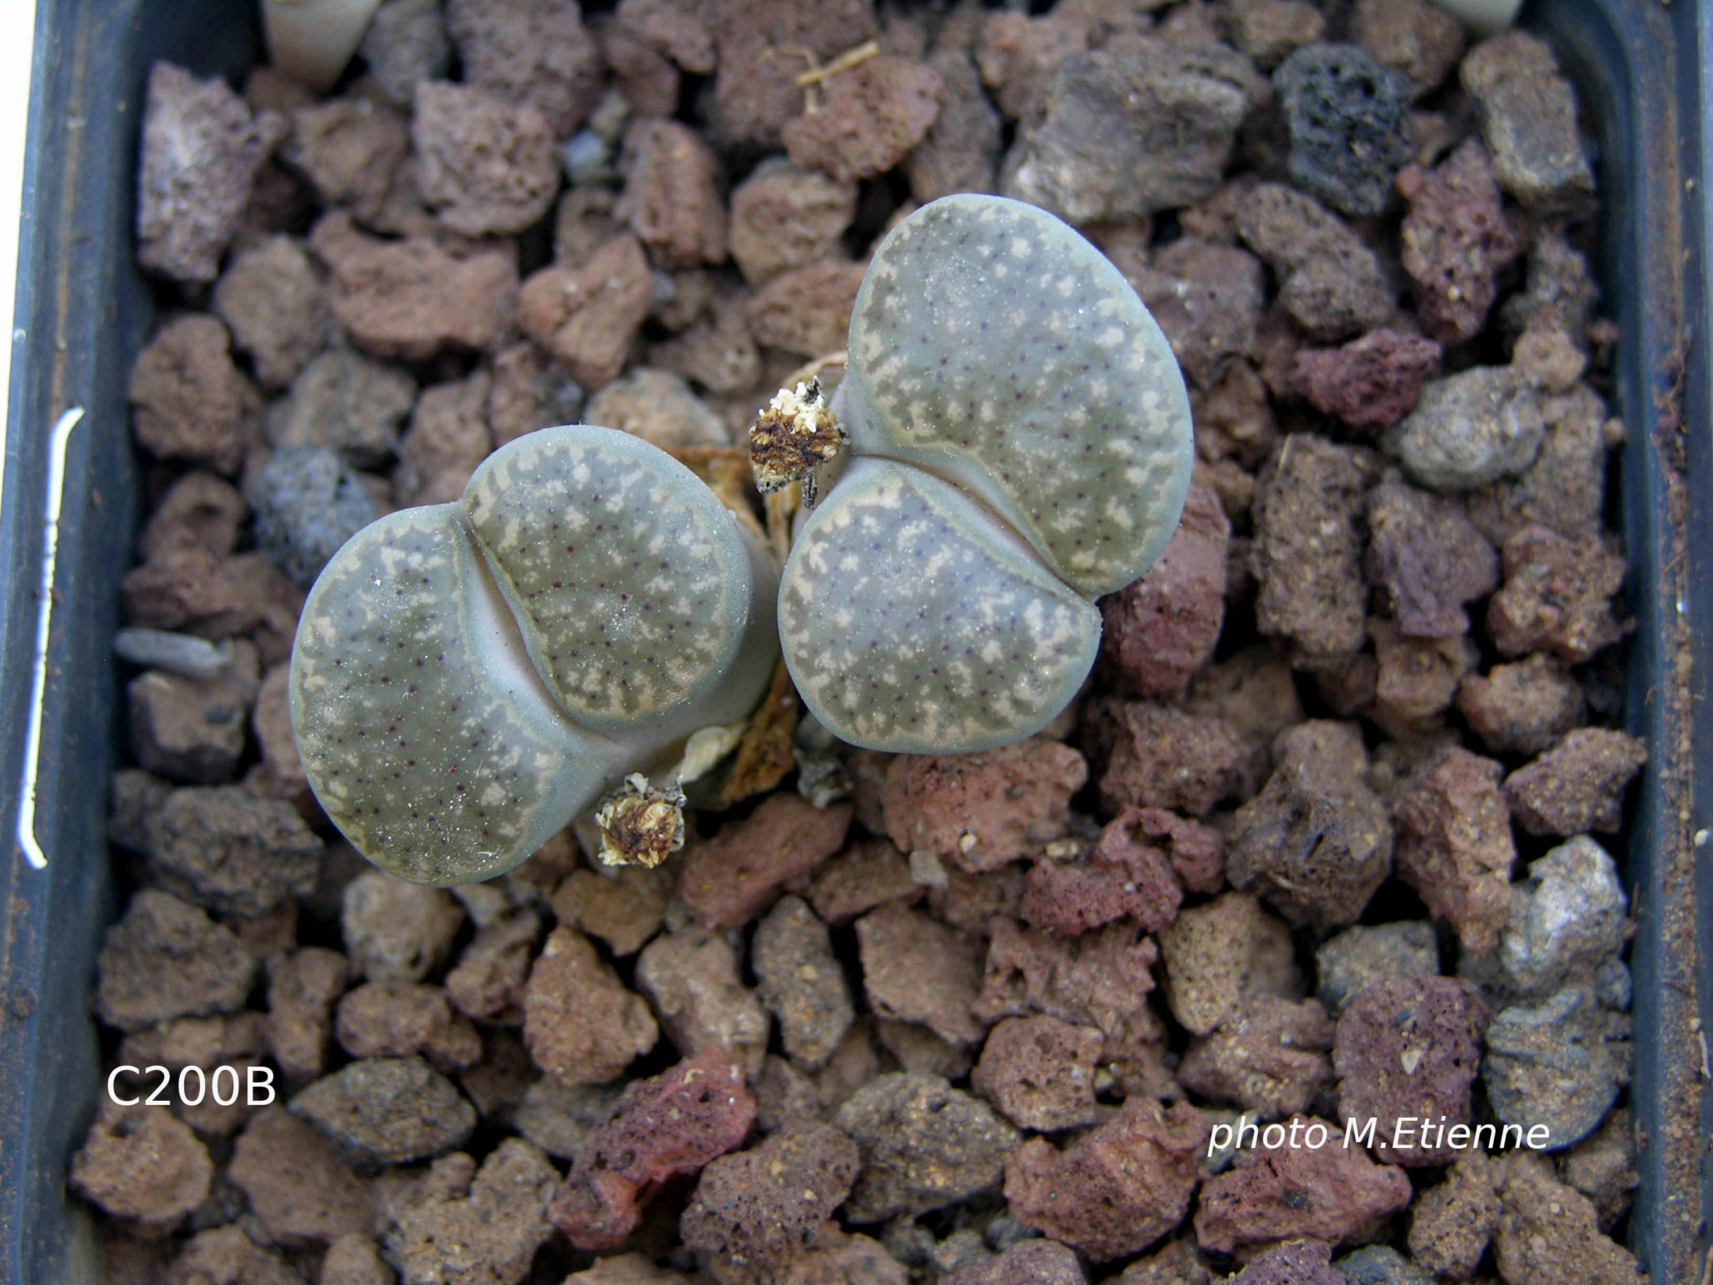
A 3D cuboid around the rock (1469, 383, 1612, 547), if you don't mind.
[{"bbox_3d":[0.032,-0.008,0.203,0.006,0.006,0.007,2,74,2],"label":"rock"}]

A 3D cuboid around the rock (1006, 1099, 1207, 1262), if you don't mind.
[{"bbox_3d":[0.010,0.022,0.178,0.008,0.005,0.006,-18,73,-7],"label":"rock"}]

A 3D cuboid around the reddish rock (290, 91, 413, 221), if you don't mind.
[{"bbox_3d":[-0.023,-0.022,0.195,0.005,0.005,0.006,-11,75,0],"label":"reddish rock"}]

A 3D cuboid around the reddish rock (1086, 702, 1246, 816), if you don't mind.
[{"bbox_3d":[0.014,0.005,0.199,0.007,0.005,0.005,6,73,2],"label":"reddish rock"}]

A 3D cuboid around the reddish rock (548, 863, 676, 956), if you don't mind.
[{"bbox_3d":[-0.010,0.011,0.187,0.005,0.004,0.004,32,79,11],"label":"reddish rock"}]

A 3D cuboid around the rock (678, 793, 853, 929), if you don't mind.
[{"bbox_3d":[-0.004,0.010,0.210,0.009,0.004,0.003,-38,80,-7],"label":"rock"}]

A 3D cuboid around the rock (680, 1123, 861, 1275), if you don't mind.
[{"bbox_3d":[-0.004,0.027,0.217,0.009,0.005,0.006,-39,76,-10],"label":"rock"}]

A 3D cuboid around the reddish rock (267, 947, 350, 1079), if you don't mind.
[{"bbox_3d":[-0.027,0.018,0.208,0.004,0.004,0.006,12,78,3],"label":"reddish rock"}]

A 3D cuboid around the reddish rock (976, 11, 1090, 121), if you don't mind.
[{"bbox_3d":[0.009,-0.028,0.210,0.006,0.005,0.005,0,73,0],"label":"reddish rock"}]

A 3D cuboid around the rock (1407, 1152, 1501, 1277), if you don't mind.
[{"bbox_3d":[0.026,0.025,0.192,0.004,0.004,0.005,22,76,8],"label":"rock"}]

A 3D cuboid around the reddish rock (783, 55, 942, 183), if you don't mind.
[{"bbox_3d":[0.001,-0.028,0.234,0.009,0.005,0.006,-11,73,-3],"label":"reddish rock"}]

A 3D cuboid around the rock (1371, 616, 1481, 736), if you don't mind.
[{"bbox_3d":[0.024,0.001,0.187,0.004,0.004,0.005,-9,72,-4],"label":"rock"}]

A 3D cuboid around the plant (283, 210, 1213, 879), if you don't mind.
[{"bbox_3d":[-0.004,-0.001,0.183,0.039,0.016,0.022,-30,75,-5],"label":"plant"}]

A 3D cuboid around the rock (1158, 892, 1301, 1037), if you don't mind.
[{"bbox_3d":[0.018,0.015,0.210,0.006,0.005,0.006,-11,78,-2],"label":"rock"}]

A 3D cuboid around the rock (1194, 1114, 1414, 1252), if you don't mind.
[{"bbox_3d":[0.020,0.024,0.192,0.009,0.005,0.005,-10,74,-1],"label":"rock"}]

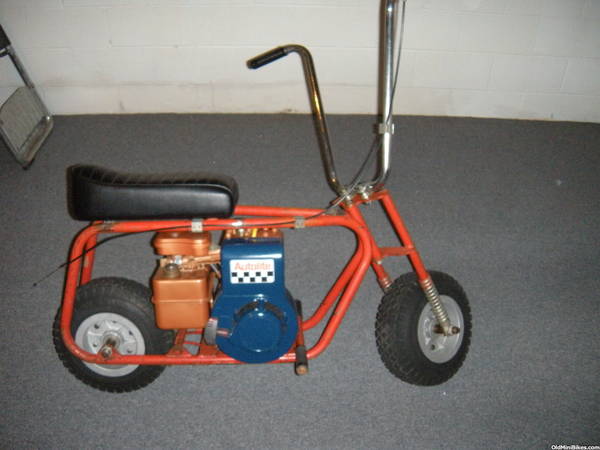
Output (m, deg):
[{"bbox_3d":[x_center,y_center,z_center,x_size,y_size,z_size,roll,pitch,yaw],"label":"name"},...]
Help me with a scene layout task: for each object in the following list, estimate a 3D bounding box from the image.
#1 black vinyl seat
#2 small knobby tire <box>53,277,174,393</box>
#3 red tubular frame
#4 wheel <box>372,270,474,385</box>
[{"bbox_3d":[-0.355,-0.092,1.518,0.402,0.112,0.184,-1,15,-2],"label":"black vinyl seat"},{"bbox_3d":[-0.491,0.295,1.618,0.310,0.310,0.100,-1,15,-2],"label":"small knobby tire"},{"bbox_3d":[-0.134,0.117,1.586,0.942,0.445,0.200,-1,15,-2],"label":"red tubular frame"},{"bbox_3d":[0.344,0.279,1.653,0.310,0.310,0.100,-17,8,-36],"label":"wheel"}]

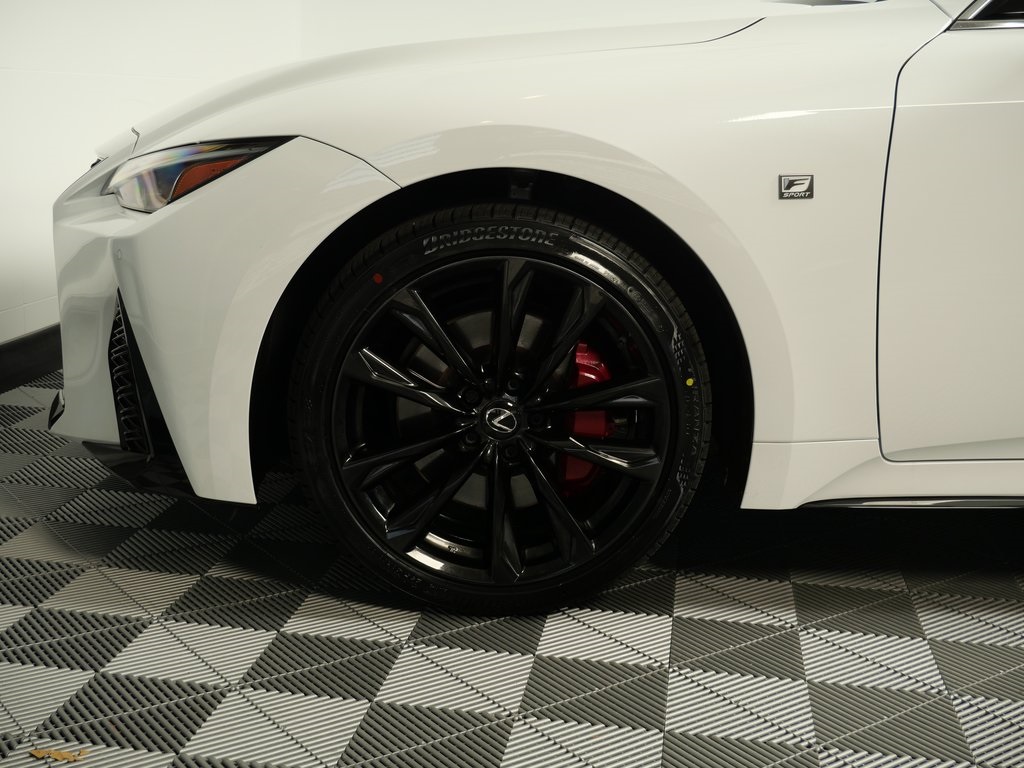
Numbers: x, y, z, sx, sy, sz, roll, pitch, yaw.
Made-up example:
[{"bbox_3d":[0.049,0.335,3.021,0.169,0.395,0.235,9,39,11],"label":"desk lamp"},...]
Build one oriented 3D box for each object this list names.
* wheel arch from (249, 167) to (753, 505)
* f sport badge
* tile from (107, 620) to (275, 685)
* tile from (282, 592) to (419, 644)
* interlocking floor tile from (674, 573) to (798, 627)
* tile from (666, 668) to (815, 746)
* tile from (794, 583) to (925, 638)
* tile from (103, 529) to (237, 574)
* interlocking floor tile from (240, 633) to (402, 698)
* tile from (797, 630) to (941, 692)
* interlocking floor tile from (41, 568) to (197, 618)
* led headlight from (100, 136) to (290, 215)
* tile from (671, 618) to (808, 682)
[{"bbox_3d":[-0.013,-0.084,2.071,0.779,0.524,0.200,1,13,-4],"label":"wheel arch"},{"bbox_3d":[0.433,-0.300,1.982,0.053,0.037,0.006,1,13,-6],"label":"f sport badge"},{"bbox_3d":[-0.473,0.406,1.932,0.200,0.018,0.200,4,13,8],"label":"tile"},{"bbox_3d":[-0.246,0.378,2.099,0.200,0.018,0.200,4,13,8],"label":"tile"},{"bbox_3d":[0.377,0.374,2.207,0.200,0.018,0.200,4,13,8],"label":"interlocking floor tile"},{"bbox_3d":[0.317,0.458,1.821,0.200,0.018,0.200,4,13,8],"label":"tile"},{"bbox_3d":[0.575,0.388,2.179,0.200,0.018,0.200,4,13,8],"label":"tile"},{"bbox_3d":[-0.612,0.309,2.347,0.200,0.018,0.200,4,13,8],"label":"tile"},{"bbox_3d":[-0.276,0.419,1.906,0.200,0.018,0.200,4,13,8],"label":"interlocking floor tile"},{"bbox_3d":[0.545,0.429,1.986,0.200,0.018,0.200,4,13,8],"label":"tile"},{"bbox_3d":[-0.641,0.350,2.153,0.200,0.018,0.200,4,13,8],"label":"interlocking floor tile"},{"bbox_3d":[-0.516,-0.348,2.119,0.380,0.145,0.270,2,12,-3],"label":"led headlight"},{"bbox_3d":[0.347,0.417,2.018,0.200,0.018,0.200,4,13,8],"label":"tile"}]

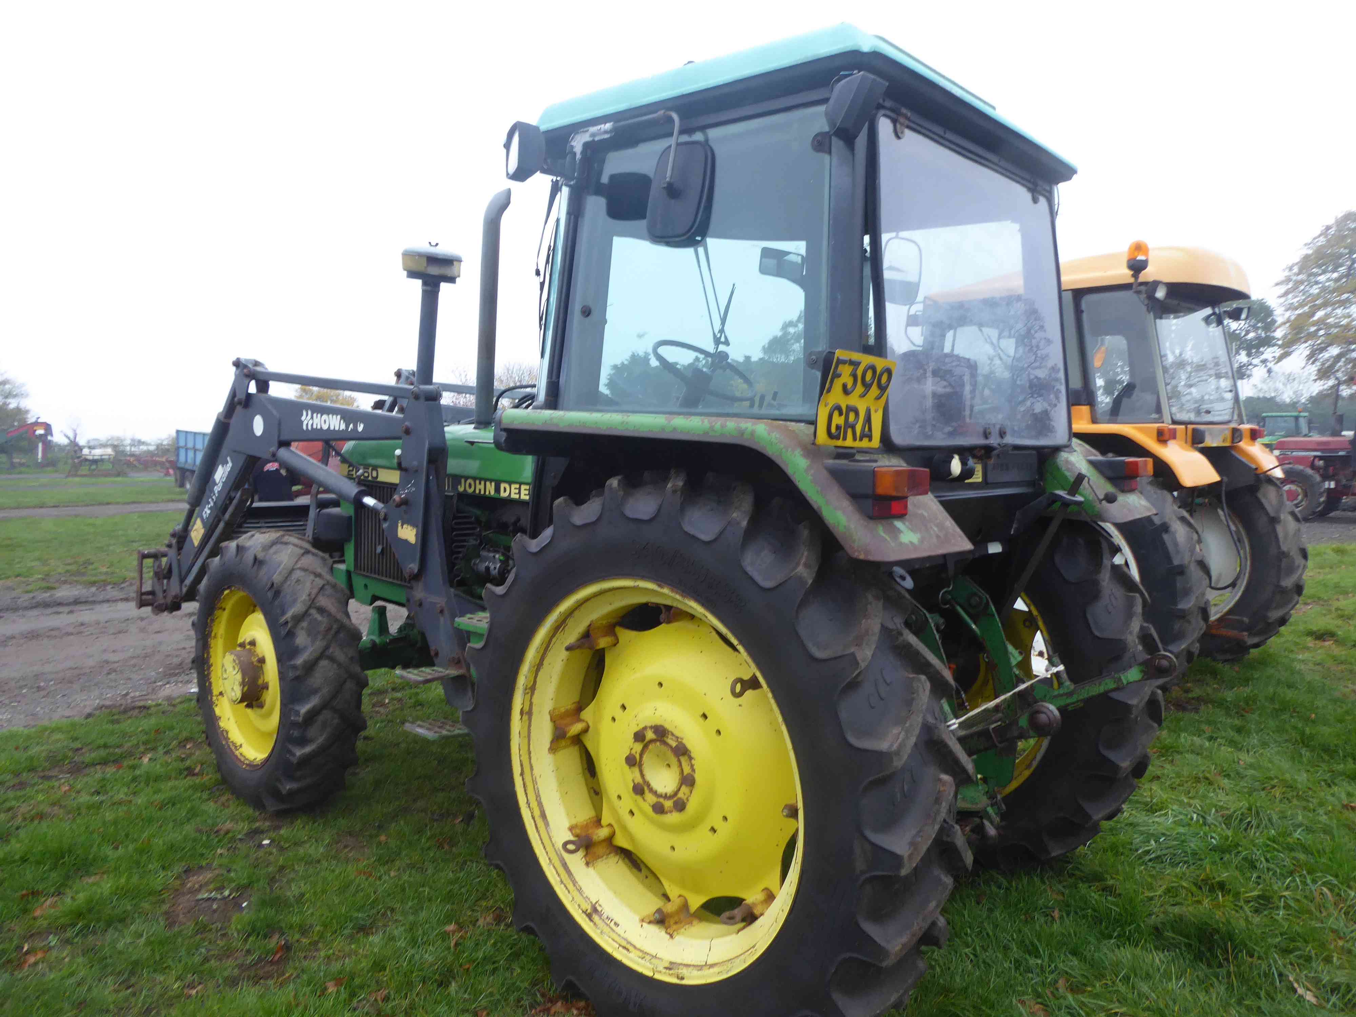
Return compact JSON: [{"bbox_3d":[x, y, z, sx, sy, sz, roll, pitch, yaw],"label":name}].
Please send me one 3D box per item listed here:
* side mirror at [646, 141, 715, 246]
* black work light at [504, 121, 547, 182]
[{"bbox_3d":[-0.004,-0.838,2.595,0.180,0.260,0.055,7,7,41],"label":"side mirror"},{"bbox_3d":[-0.466,-1.085,2.980,0.110,0.160,0.150,1,6,-14],"label":"black work light"}]

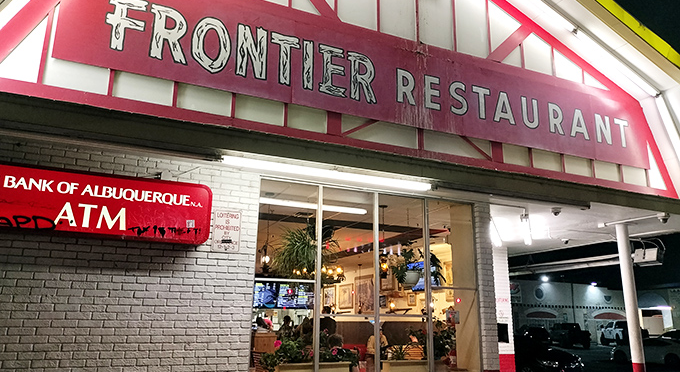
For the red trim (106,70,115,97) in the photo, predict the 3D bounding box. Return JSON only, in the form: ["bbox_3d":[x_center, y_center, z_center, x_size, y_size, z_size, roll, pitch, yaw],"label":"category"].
[{"bbox_3d":[-2.153,-0.978,4.993,0.045,0.280,0.030,7,-16,-24],"label":"red trim"}]

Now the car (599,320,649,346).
[{"bbox_3d":[24.385,12.739,45.623,1.950,2.000,5.600,-1,-14,8],"label":"car"}]

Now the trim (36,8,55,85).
[{"bbox_3d":[-2.669,-1.273,4.817,0.045,0.735,0.030,7,-16,-24],"label":"trim"}]

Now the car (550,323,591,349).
[{"bbox_3d":[17.896,11.787,41.825,1.820,1.900,5.200,-1,-14,5],"label":"car"}]

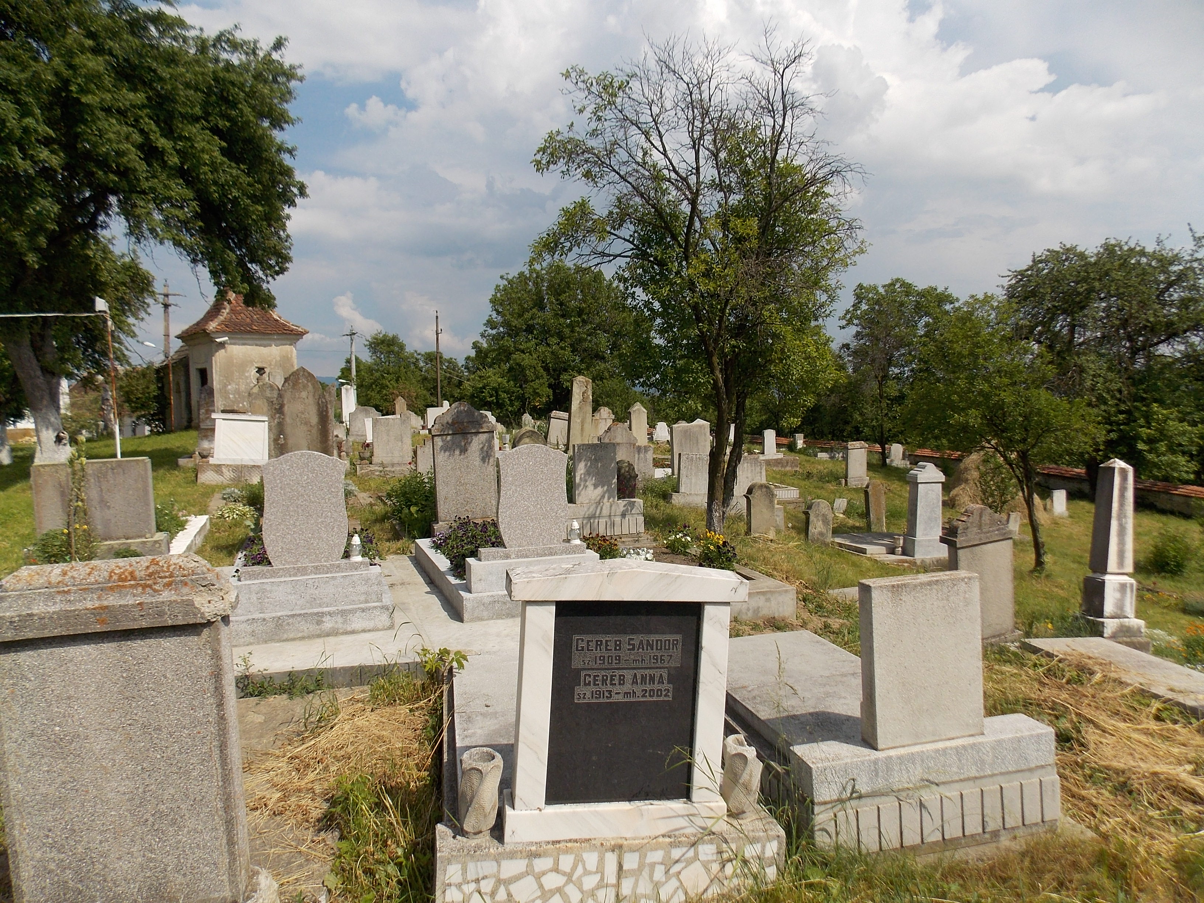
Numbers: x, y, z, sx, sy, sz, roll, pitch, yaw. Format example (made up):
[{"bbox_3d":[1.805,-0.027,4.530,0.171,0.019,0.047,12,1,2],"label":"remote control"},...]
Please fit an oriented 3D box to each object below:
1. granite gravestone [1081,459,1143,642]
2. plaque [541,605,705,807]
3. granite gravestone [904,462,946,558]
[{"bbox_3d":[4.674,0.914,7.300,0.380,1.660,0.380,0,5,-2],"label":"granite gravestone"},{"bbox_3d":[0.064,0.739,2.350,0.440,0.590,0.030,2,2,-12],"label":"plaque"},{"bbox_3d":[4.213,0.764,10.400,0.480,1.270,0.290,-1,5,-9],"label":"granite gravestone"}]

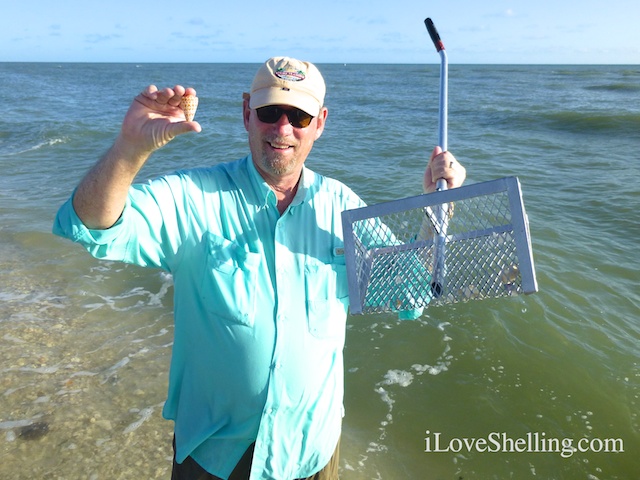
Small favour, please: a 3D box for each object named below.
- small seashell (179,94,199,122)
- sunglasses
[{"bbox_3d":[-0.248,-0.251,0.880,0.034,0.053,0.033,0,18,-16],"label":"small seashell"},{"bbox_3d":[-0.079,-0.286,1.058,0.138,0.042,0.140,7,18,-7],"label":"sunglasses"}]

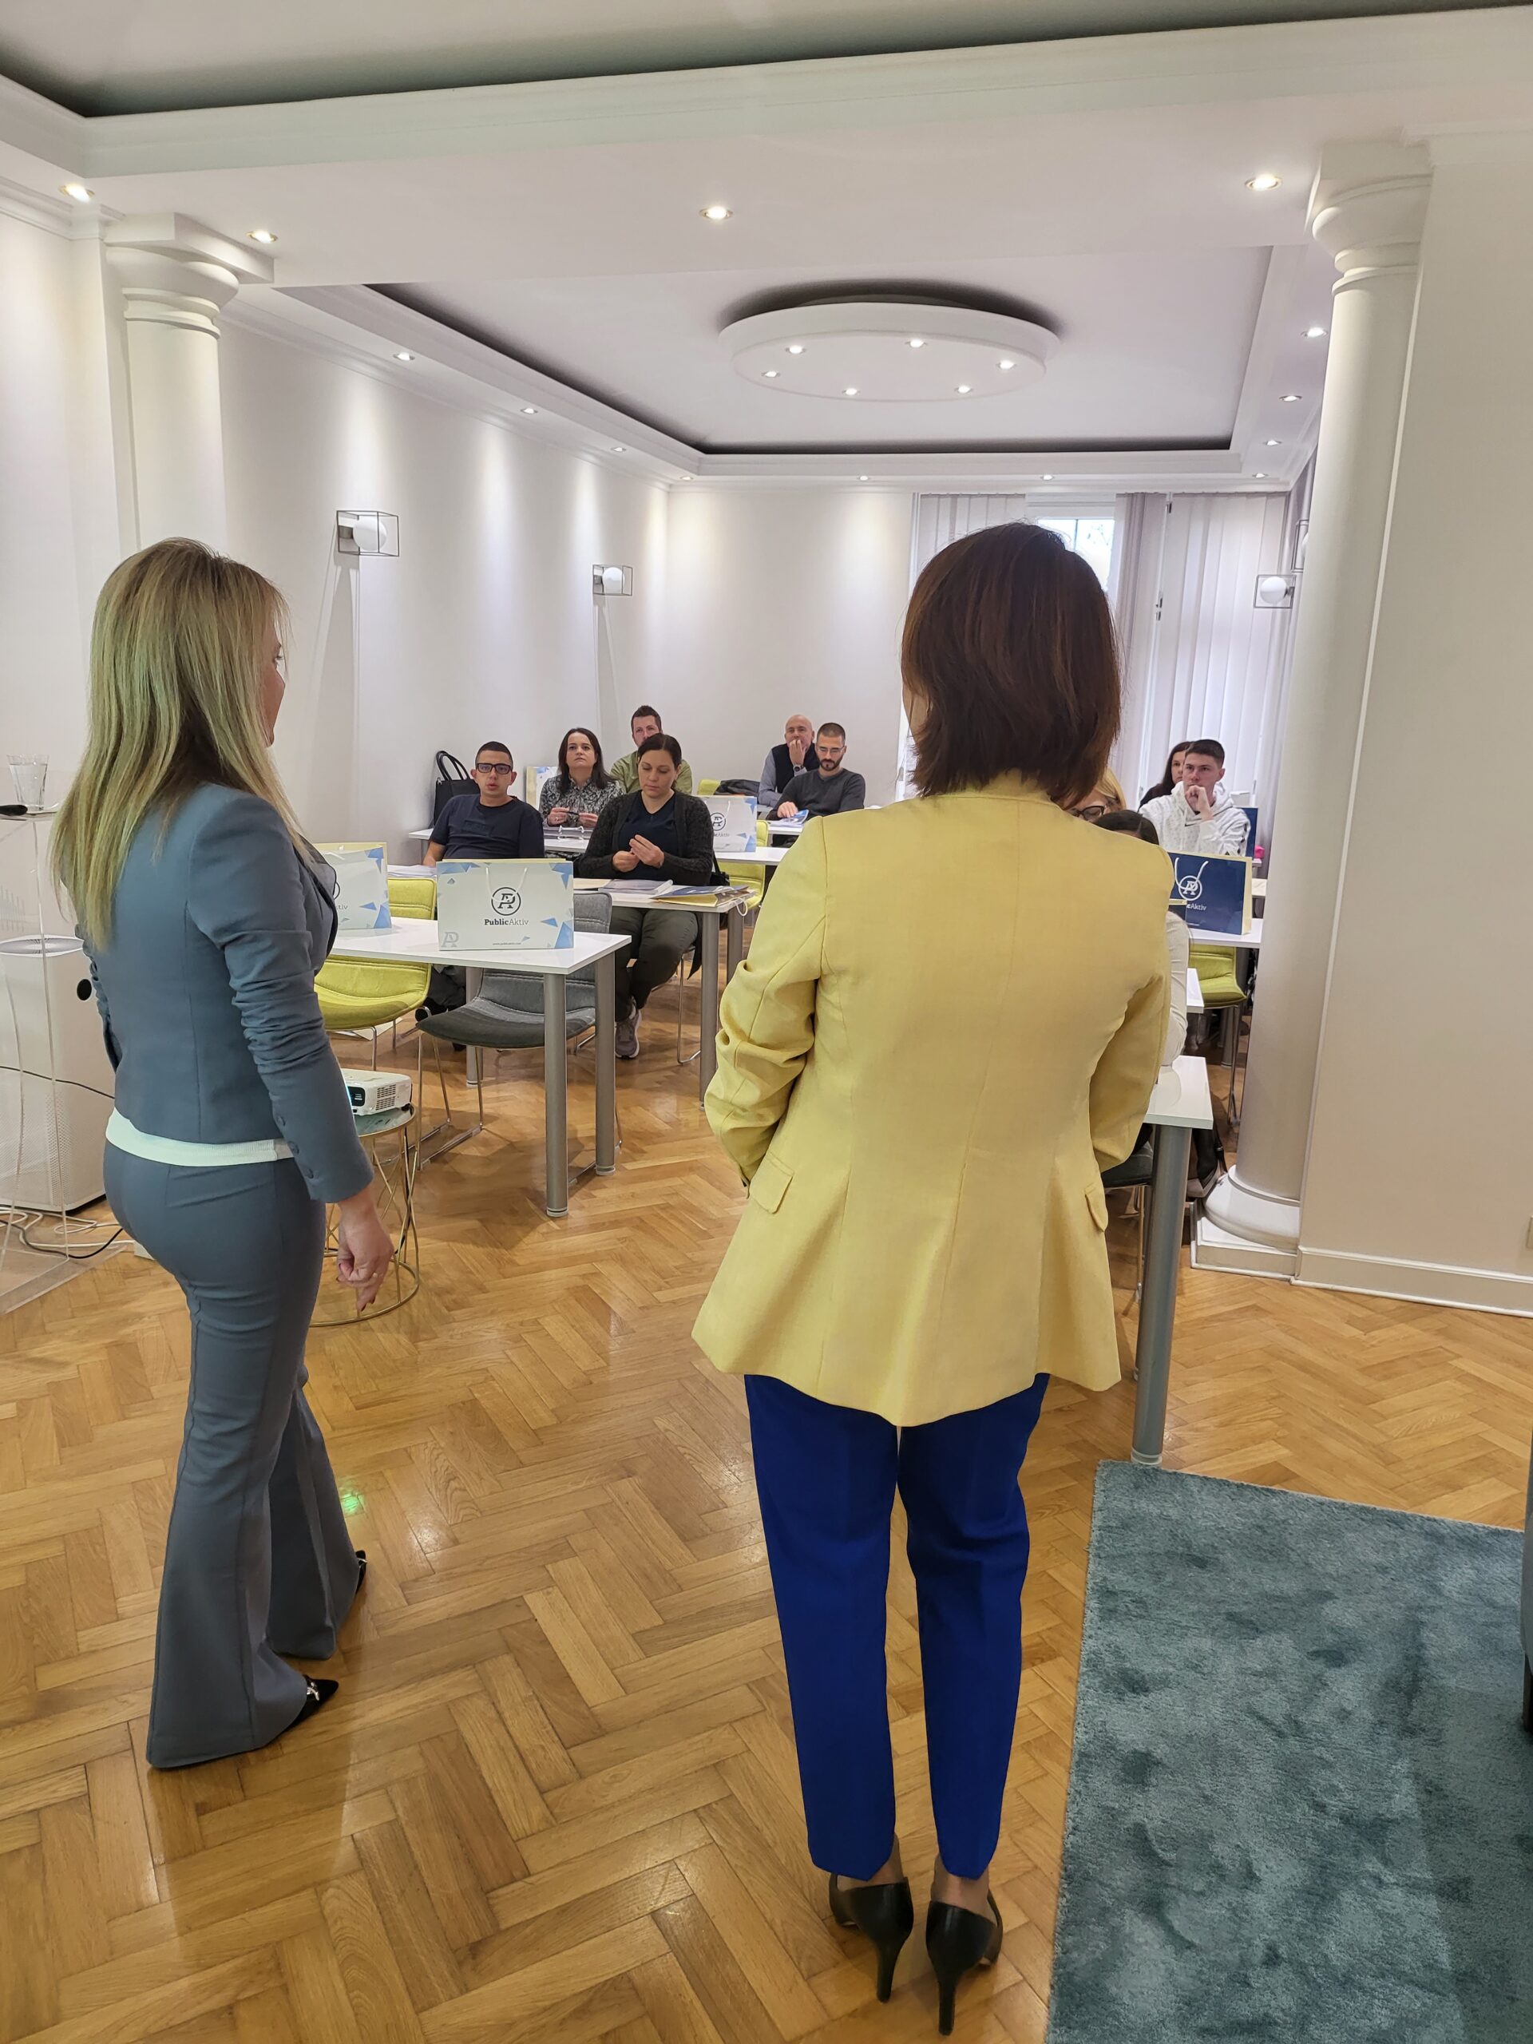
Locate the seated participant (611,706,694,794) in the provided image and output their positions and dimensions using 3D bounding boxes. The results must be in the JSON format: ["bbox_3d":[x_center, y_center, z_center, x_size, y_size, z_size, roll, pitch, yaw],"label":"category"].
[{"bbox_3d":[-0.715,-1.168,8.313,0.530,1.310,0.750,3,14,5],"label":"seated participant"}]

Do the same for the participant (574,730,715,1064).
[{"bbox_3d":[-0.521,-0.555,6.020,0.540,1.285,0.780,4,14,7],"label":"participant"}]

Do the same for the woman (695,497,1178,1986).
[{"bbox_3d":[0.178,0.333,1.628,0.510,1.700,0.400,4,14,7],"label":"woman"}]

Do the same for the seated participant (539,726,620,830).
[{"bbox_3d":[-1.028,-0.893,7.423,0.500,1.240,0.750,4,14,7],"label":"seated participant"}]

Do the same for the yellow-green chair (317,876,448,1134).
[{"bbox_3d":[-1.362,-0.038,4.700,0.510,0.820,0.570,6,14,15],"label":"yellow-green chair"}]

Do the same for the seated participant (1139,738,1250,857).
[{"bbox_3d":[1.876,-0.594,6.311,0.550,1.310,0.750,8,15,23],"label":"seated participant"}]

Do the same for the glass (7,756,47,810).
[{"bbox_3d":[-1.721,-0.557,3.299,0.090,0.115,0.090,6,14,15],"label":"glass"}]

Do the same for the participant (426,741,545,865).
[{"bbox_3d":[-1.217,-0.562,6.061,0.550,1.235,0.780,4,14,7],"label":"participant"}]

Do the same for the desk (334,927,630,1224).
[{"bbox_3d":[-1.033,0.105,4.308,1.150,0.750,0.540,6,14,15],"label":"desk"}]

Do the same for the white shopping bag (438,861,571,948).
[{"bbox_3d":[-0.773,-0.348,4.201,0.385,0.258,0.100,-2,14,-17],"label":"white shopping bag"}]

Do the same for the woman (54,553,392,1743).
[{"bbox_3d":[-0.761,0.198,2.051,0.470,1.700,0.460,12,17,36],"label":"woman"}]

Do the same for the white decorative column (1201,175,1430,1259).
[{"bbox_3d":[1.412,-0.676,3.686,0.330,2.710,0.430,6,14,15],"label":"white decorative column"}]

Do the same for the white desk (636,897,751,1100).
[{"bbox_3d":[-0.604,-0.137,5.343,1.040,0.750,0.540,6,14,15],"label":"white desk"}]

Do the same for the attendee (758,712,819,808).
[{"bbox_3d":[0.238,-1.253,8.818,0.530,1.290,0.750,4,14,7],"label":"attendee"}]

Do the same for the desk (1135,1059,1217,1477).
[{"bbox_3d":[0.411,0.446,3.106,1.000,0.750,0.530,6,14,15],"label":"desk"}]

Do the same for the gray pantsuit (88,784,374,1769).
[{"bbox_3d":[-0.743,0.355,2.019,0.460,1.380,0.410,13,18,38],"label":"gray pantsuit"}]

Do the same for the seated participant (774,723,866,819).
[{"bbox_3d":[0.303,-1.073,8.253,0.560,1.280,0.800,5,14,13],"label":"seated participant"}]

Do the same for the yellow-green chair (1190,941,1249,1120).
[{"bbox_3d":[1.572,-0.117,5.495,0.570,0.820,0.580,6,14,15],"label":"yellow-green chair"}]

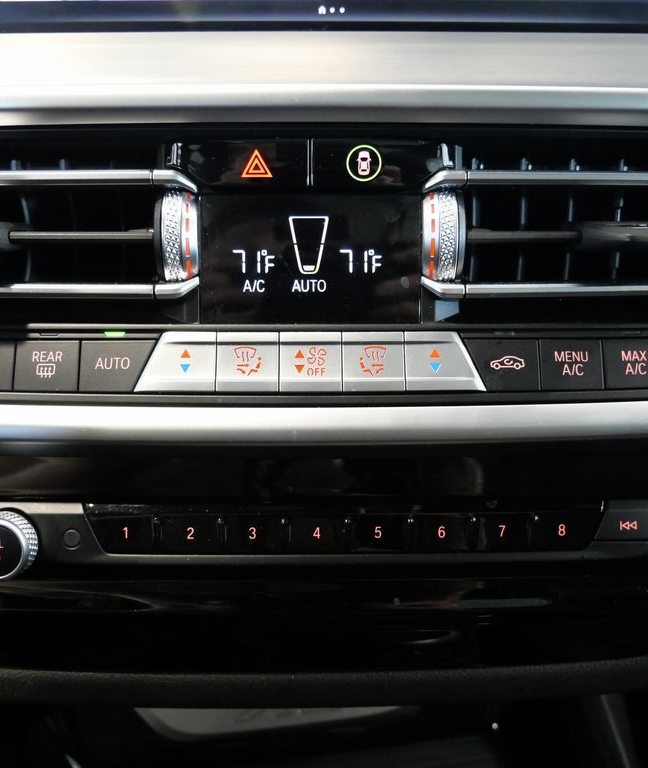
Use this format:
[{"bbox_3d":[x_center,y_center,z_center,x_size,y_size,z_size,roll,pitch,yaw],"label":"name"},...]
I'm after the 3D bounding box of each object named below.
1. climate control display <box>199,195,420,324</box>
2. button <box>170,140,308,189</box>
[{"bbox_3d":[-0.004,-0.034,0.212,0.060,0.035,0.010,0,0,0],"label":"climate control display"},{"bbox_3d":[-0.023,-0.059,0.214,0.037,0.013,0.012,0,2,0],"label":"button"}]

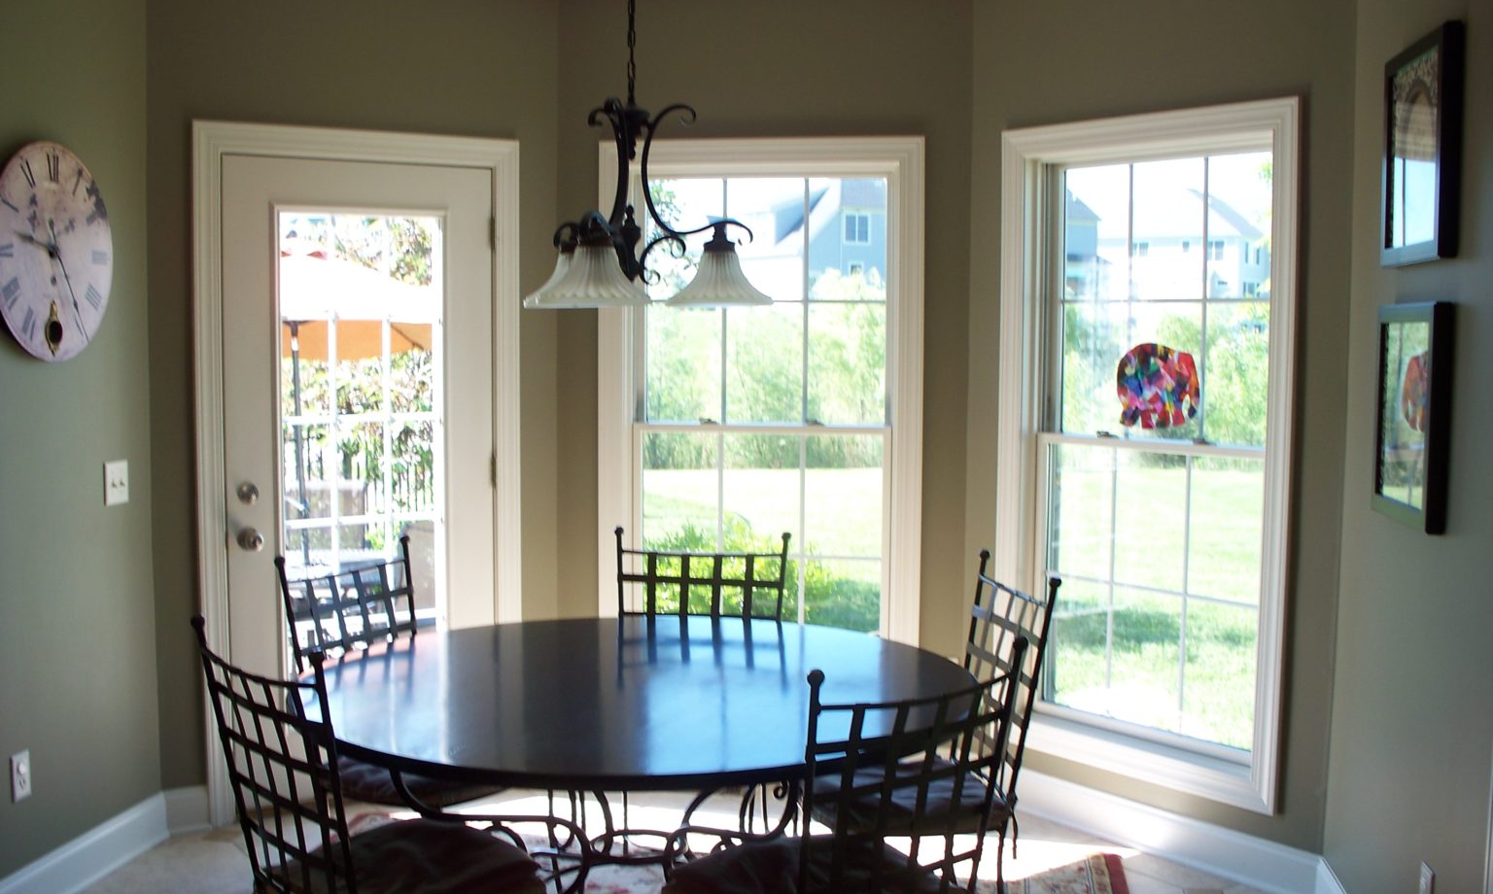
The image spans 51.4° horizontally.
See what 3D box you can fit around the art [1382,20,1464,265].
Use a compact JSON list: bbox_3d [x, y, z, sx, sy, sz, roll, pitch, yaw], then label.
[{"bbox_3d":[1.379,-0.598,3.171,0.040,0.460,0.450,1,5,8],"label":"art"}]

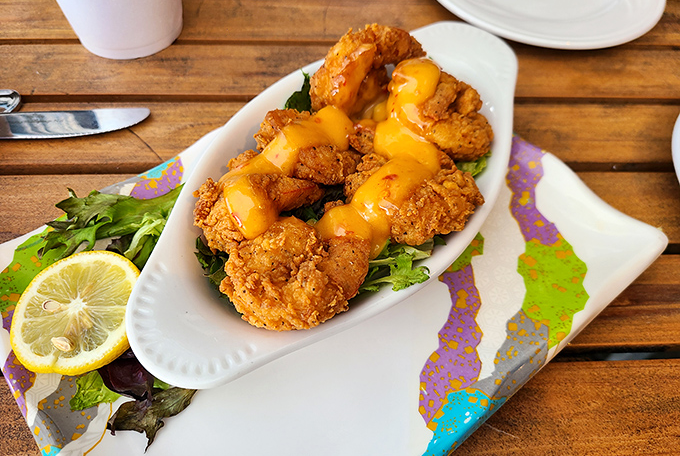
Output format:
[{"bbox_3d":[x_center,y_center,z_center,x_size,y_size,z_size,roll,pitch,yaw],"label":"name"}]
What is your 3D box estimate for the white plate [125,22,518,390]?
[{"bbox_3d":[0.006,-0.018,0.251,0.120,0.045,0.239,35,63,20],"label":"white plate"}]

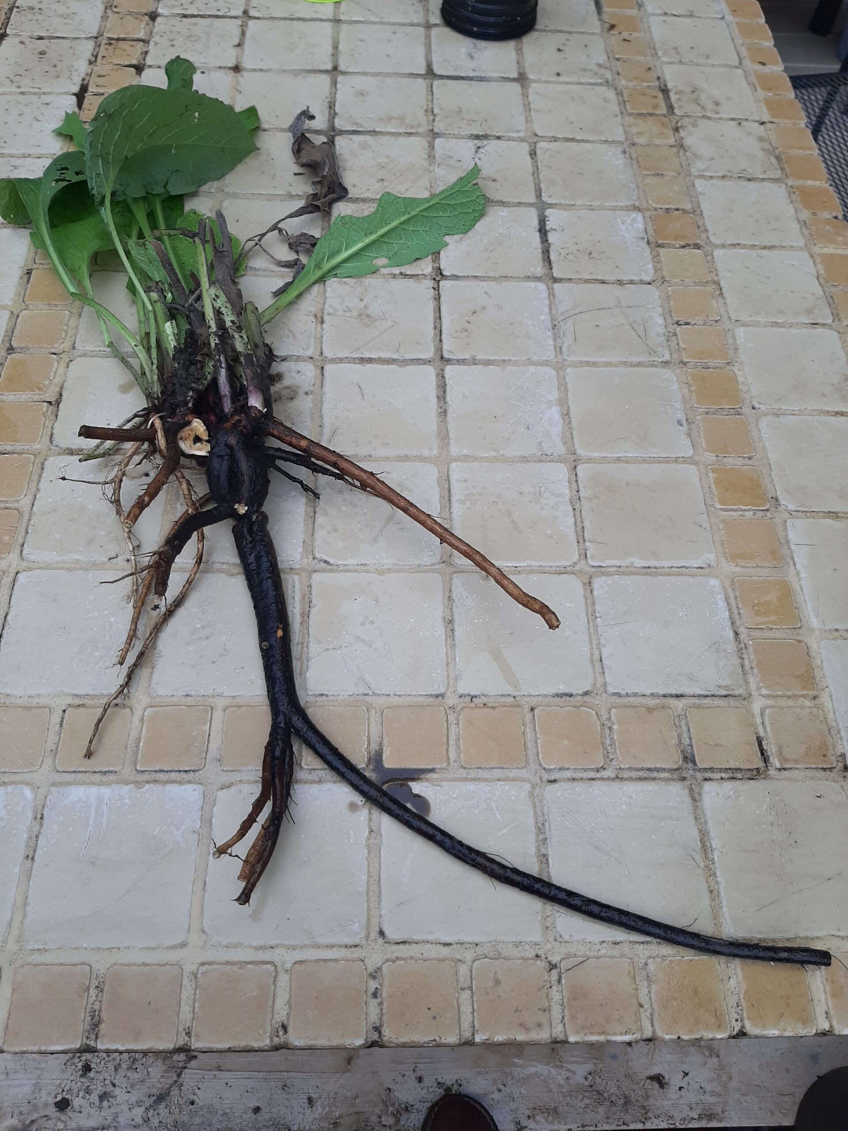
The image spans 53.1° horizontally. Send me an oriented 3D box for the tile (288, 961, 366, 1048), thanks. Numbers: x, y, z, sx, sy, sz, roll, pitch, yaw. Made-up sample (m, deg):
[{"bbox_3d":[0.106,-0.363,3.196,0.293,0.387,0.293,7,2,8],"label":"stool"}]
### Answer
[{"bbox_3d":[-0.058,0.264,0.512,0.046,0.010,0.046,1,61,-3],"label":"tile"}]

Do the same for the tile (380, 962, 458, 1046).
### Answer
[{"bbox_3d":[-0.002,0.265,0.516,0.045,0.009,0.045,0,61,-3],"label":"tile"}]

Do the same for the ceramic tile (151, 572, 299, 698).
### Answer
[{"bbox_3d":[-0.145,0.051,0.625,0.100,0.010,0.100,1,61,-3],"label":"ceramic tile"}]

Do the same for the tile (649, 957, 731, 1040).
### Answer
[{"bbox_3d":[0.161,0.267,0.524,0.046,0.010,0.046,1,61,-3],"label":"tile"}]

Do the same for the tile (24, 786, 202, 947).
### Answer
[{"bbox_3d":[-0.199,0.195,0.555,0.102,0.010,0.100,0,61,-2],"label":"tile"}]

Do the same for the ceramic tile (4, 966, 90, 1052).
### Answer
[{"bbox_3d":[-0.225,0.267,0.513,0.045,0.010,0.045,0,61,-3],"label":"ceramic tile"}]

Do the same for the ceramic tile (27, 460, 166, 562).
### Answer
[{"bbox_3d":[-0.260,-0.044,0.684,0.102,0.010,0.100,0,61,-3],"label":"ceramic tile"}]

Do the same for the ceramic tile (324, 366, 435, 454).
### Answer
[{"bbox_3d":[-0.038,-0.134,0.745,0.099,0.010,0.100,0,61,-2],"label":"ceramic tile"}]

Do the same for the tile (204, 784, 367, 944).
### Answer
[{"bbox_3d":[-0.087,0.193,0.552,0.101,0.009,0.099,0,61,-3],"label":"tile"}]

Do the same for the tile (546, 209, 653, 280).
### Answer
[{"bbox_3d":[0.175,-0.317,0.849,0.100,0.010,0.100,1,61,-3],"label":"tile"}]

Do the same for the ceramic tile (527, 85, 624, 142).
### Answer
[{"bbox_3d":[0.172,-0.509,0.962,0.101,0.010,0.099,0,61,-2],"label":"ceramic tile"}]

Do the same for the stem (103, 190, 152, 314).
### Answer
[{"bbox_3d":[-0.266,-0.282,0.753,0.012,0.011,0.143,-20,73,-13],"label":"stem"}]

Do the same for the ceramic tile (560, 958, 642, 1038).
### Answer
[{"bbox_3d":[0.108,0.266,0.522,0.045,0.009,0.045,0,61,-3],"label":"ceramic tile"}]

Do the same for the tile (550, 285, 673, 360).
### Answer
[{"bbox_3d":[0.177,-0.228,0.806,0.100,0.010,0.098,0,61,-2],"label":"tile"}]

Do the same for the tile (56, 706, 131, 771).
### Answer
[{"bbox_3d":[-0.225,0.121,0.582,0.046,0.010,0.046,1,61,-3],"label":"tile"}]

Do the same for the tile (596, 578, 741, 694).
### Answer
[{"bbox_3d":[0.185,0.054,0.653,0.101,0.010,0.098,1,61,-2],"label":"tile"}]

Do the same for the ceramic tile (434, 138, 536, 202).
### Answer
[{"bbox_3d":[0.064,-0.418,0.907,0.103,0.010,0.099,1,61,-2],"label":"ceramic tile"}]

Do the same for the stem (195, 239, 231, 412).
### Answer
[{"bbox_3d":[-0.174,-0.203,0.701,0.010,0.010,0.180,-10,68,-9],"label":"stem"}]

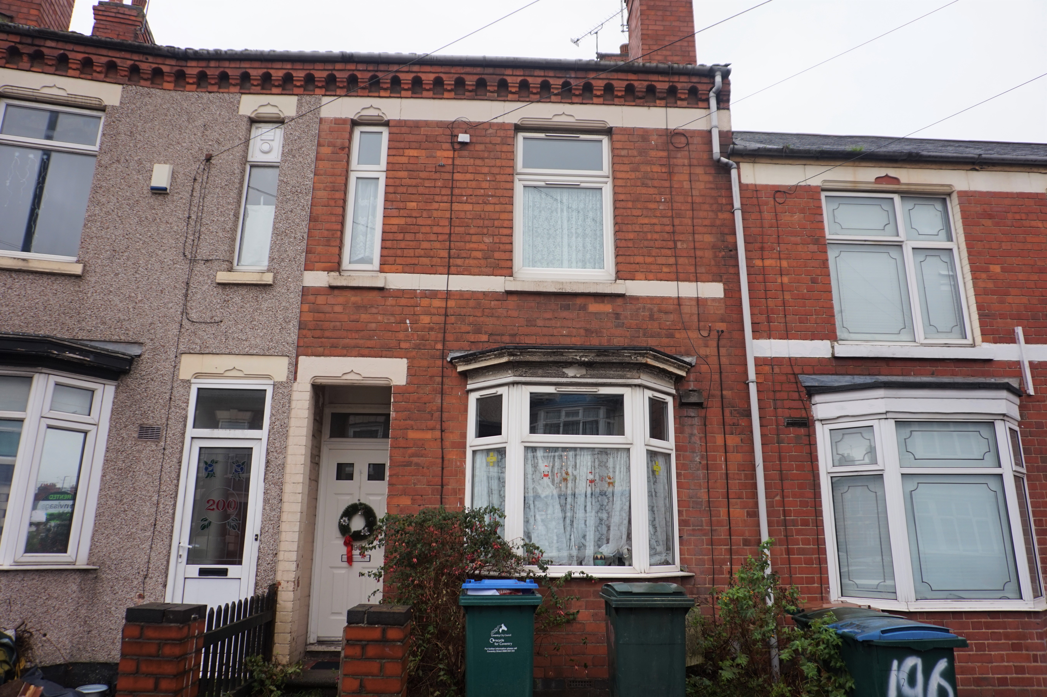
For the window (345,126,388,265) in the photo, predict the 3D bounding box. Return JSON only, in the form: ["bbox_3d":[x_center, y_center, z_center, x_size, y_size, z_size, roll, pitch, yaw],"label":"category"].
[{"bbox_3d":[-1.696,-1.626,7.579,0.399,1.708,0.100,1,-16,-2],"label":"window"}]

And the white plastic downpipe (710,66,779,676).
[{"bbox_3d":[2.194,-0.070,6.939,0.267,6.173,0.310,1,-16,-2],"label":"white plastic downpipe"}]

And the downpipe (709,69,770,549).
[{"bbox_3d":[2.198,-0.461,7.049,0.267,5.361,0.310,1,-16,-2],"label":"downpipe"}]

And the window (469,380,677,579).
[{"bbox_3d":[0.477,1.206,6.500,2.013,1.691,0.440,1,-16,-2],"label":"window"}]

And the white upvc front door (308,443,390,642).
[{"bbox_3d":[-1.697,1.938,7.100,0.830,1.952,0.080,1,-16,-2],"label":"white upvc front door"}]

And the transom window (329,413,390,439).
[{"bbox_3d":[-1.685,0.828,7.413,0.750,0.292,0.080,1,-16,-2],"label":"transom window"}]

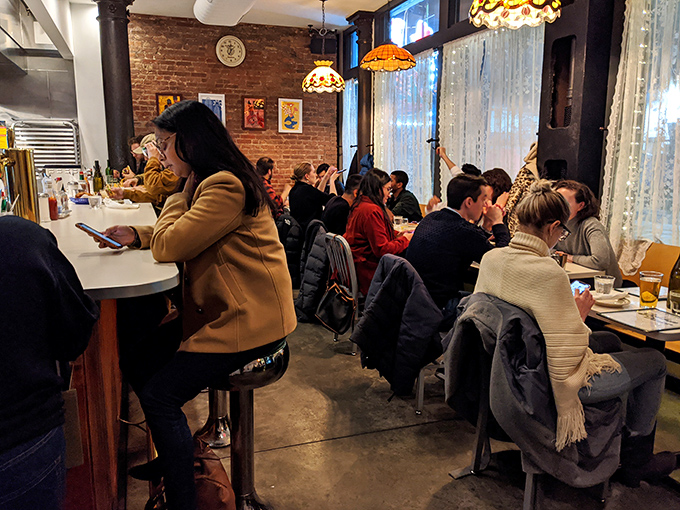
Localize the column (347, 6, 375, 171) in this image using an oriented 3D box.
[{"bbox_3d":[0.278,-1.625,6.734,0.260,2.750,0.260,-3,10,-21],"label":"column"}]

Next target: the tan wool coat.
[{"bbox_3d":[-0.400,0.003,1.699,0.480,0.550,0.450,-3,10,-21],"label":"tan wool coat"}]

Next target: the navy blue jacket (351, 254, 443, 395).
[{"bbox_3d":[0.269,0.329,2.866,0.320,0.660,0.470,-3,10,-21],"label":"navy blue jacket"}]

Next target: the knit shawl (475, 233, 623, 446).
[{"bbox_3d":[0.773,0.270,2.052,0.470,0.720,0.470,-3,10,-21],"label":"knit shawl"}]

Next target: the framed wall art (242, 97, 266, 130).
[{"bbox_3d":[-1.185,-1.968,7.389,0.342,0.450,0.030,-3,10,-21],"label":"framed wall art"}]

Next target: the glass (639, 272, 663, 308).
[{"bbox_3d":[1.210,0.136,2.063,0.089,0.135,0.089,-3,10,-21],"label":"glass"}]

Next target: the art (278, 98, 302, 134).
[{"bbox_3d":[-0.699,-1.982,7.577,0.358,0.468,0.030,-3,10,-21],"label":"art"}]

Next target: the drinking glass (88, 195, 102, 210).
[{"bbox_3d":[-1.766,-0.373,3.823,0.088,0.085,0.088,-3,10,-21],"label":"drinking glass"}]

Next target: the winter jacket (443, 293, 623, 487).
[{"bbox_3d":[0.715,0.447,2.049,0.460,0.630,0.490,-3,10,-21],"label":"winter jacket"}]

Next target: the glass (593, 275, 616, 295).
[{"bbox_3d":[1.137,0.131,2.260,0.088,0.077,0.088,-3,10,-21],"label":"glass"}]

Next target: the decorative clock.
[{"bbox_3d":[-1.457,-2.742,7.141,0.407,0.411,0.040,-3,10,-21],"label":"decorative clock"}]

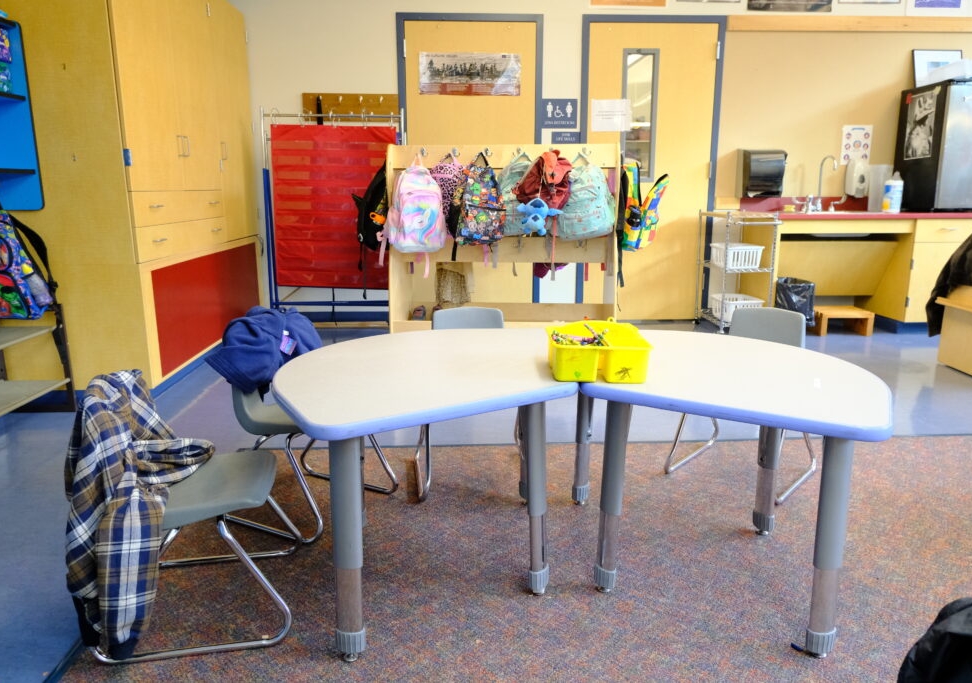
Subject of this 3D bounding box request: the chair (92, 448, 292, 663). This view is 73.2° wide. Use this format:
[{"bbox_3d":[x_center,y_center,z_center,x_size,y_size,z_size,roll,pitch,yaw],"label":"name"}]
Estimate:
[{"bbox_3d":[-0.682,0.357,1.533,0.415,0.565,0.400,-3,13,-11],"label":"chair"}]

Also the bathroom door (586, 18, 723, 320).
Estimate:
[{"bbox_3d":[1.222,-1.208,4.847,0.940,2.130,0.060,-1,13,-3],"label":"bathroom door"}]

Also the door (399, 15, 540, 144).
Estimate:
[{"bbox_3d":[-0.107,-1.199,4.764,0.990,2.180,0.085,-1,13,-3],"label":"door"}]

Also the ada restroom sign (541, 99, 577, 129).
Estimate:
[{"bbox_3d":[0.528,-1.626,4.679,0.259,0.199,0.010,-1,13,-3],"label":"ada restroom sign"}]

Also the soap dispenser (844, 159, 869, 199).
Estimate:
[{"bbox_3d":[2.742,-1.203,4.848,0.118,0.272,0.104,-1,13,-3],"label":"soap dispenser"}]

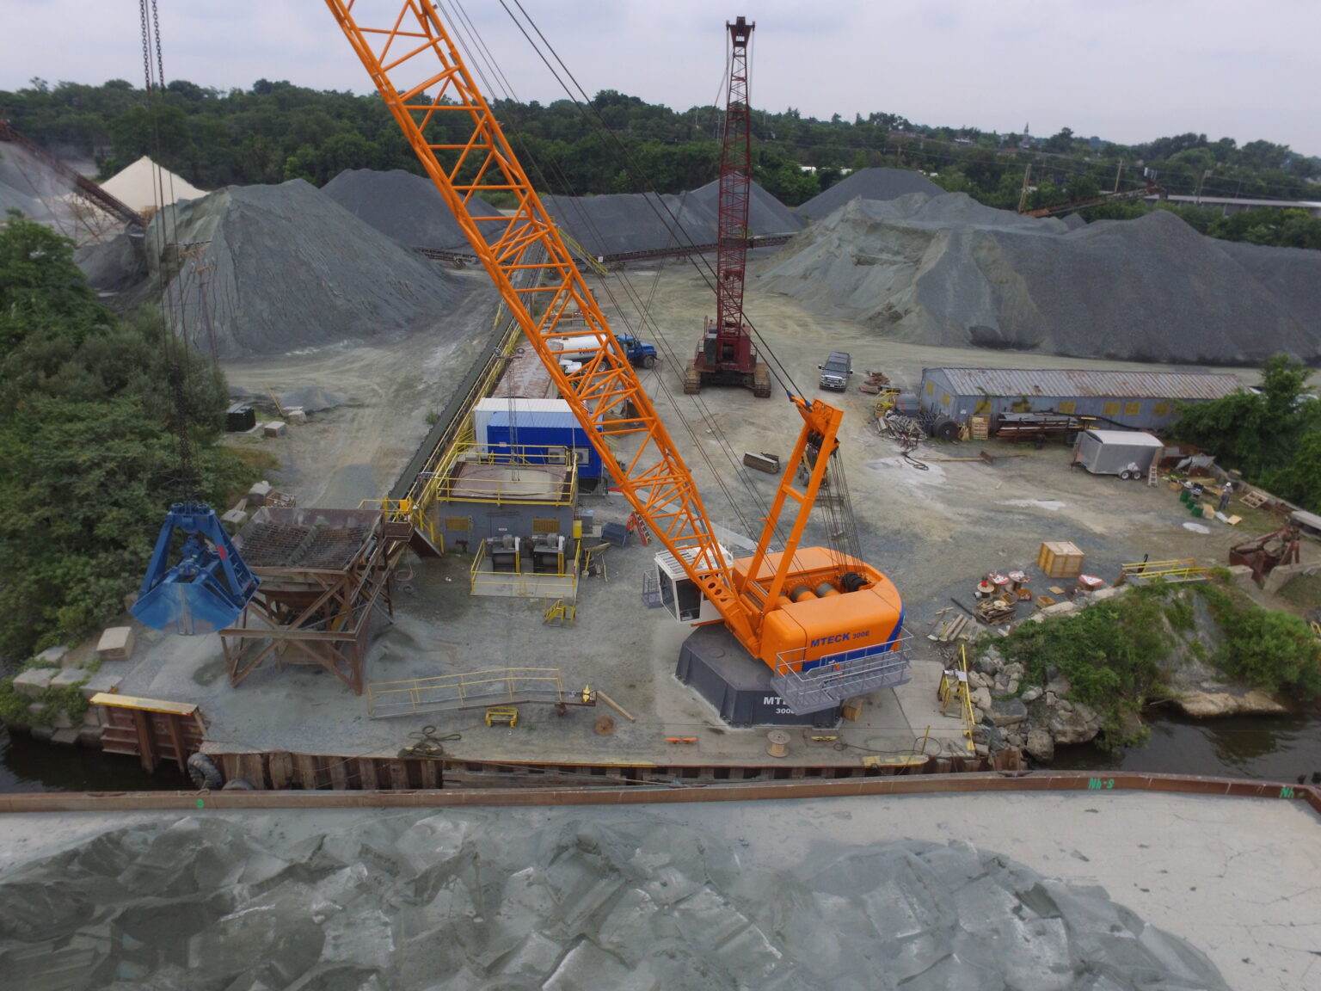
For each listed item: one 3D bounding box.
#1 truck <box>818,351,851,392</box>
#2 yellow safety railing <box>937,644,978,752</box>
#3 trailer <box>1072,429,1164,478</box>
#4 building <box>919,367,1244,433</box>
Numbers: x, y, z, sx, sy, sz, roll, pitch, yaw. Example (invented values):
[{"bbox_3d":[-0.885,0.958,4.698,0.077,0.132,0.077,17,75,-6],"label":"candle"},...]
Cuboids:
[{"bbox_3d":[15.233,-10.654,65.565,2.200,1.950,5.800,9,24,16],"label":"truck"},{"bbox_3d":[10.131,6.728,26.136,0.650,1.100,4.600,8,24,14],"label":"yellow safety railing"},{"bbox_3d":[27.758,-2.494,46.925,4.500,2.400,2.150,2,23,0],"label":"trailer"},{"bbox_3d":[30.768,-7.125,55.678,21.600,4.100,6.900,0,23,-3],"label":"building"}]

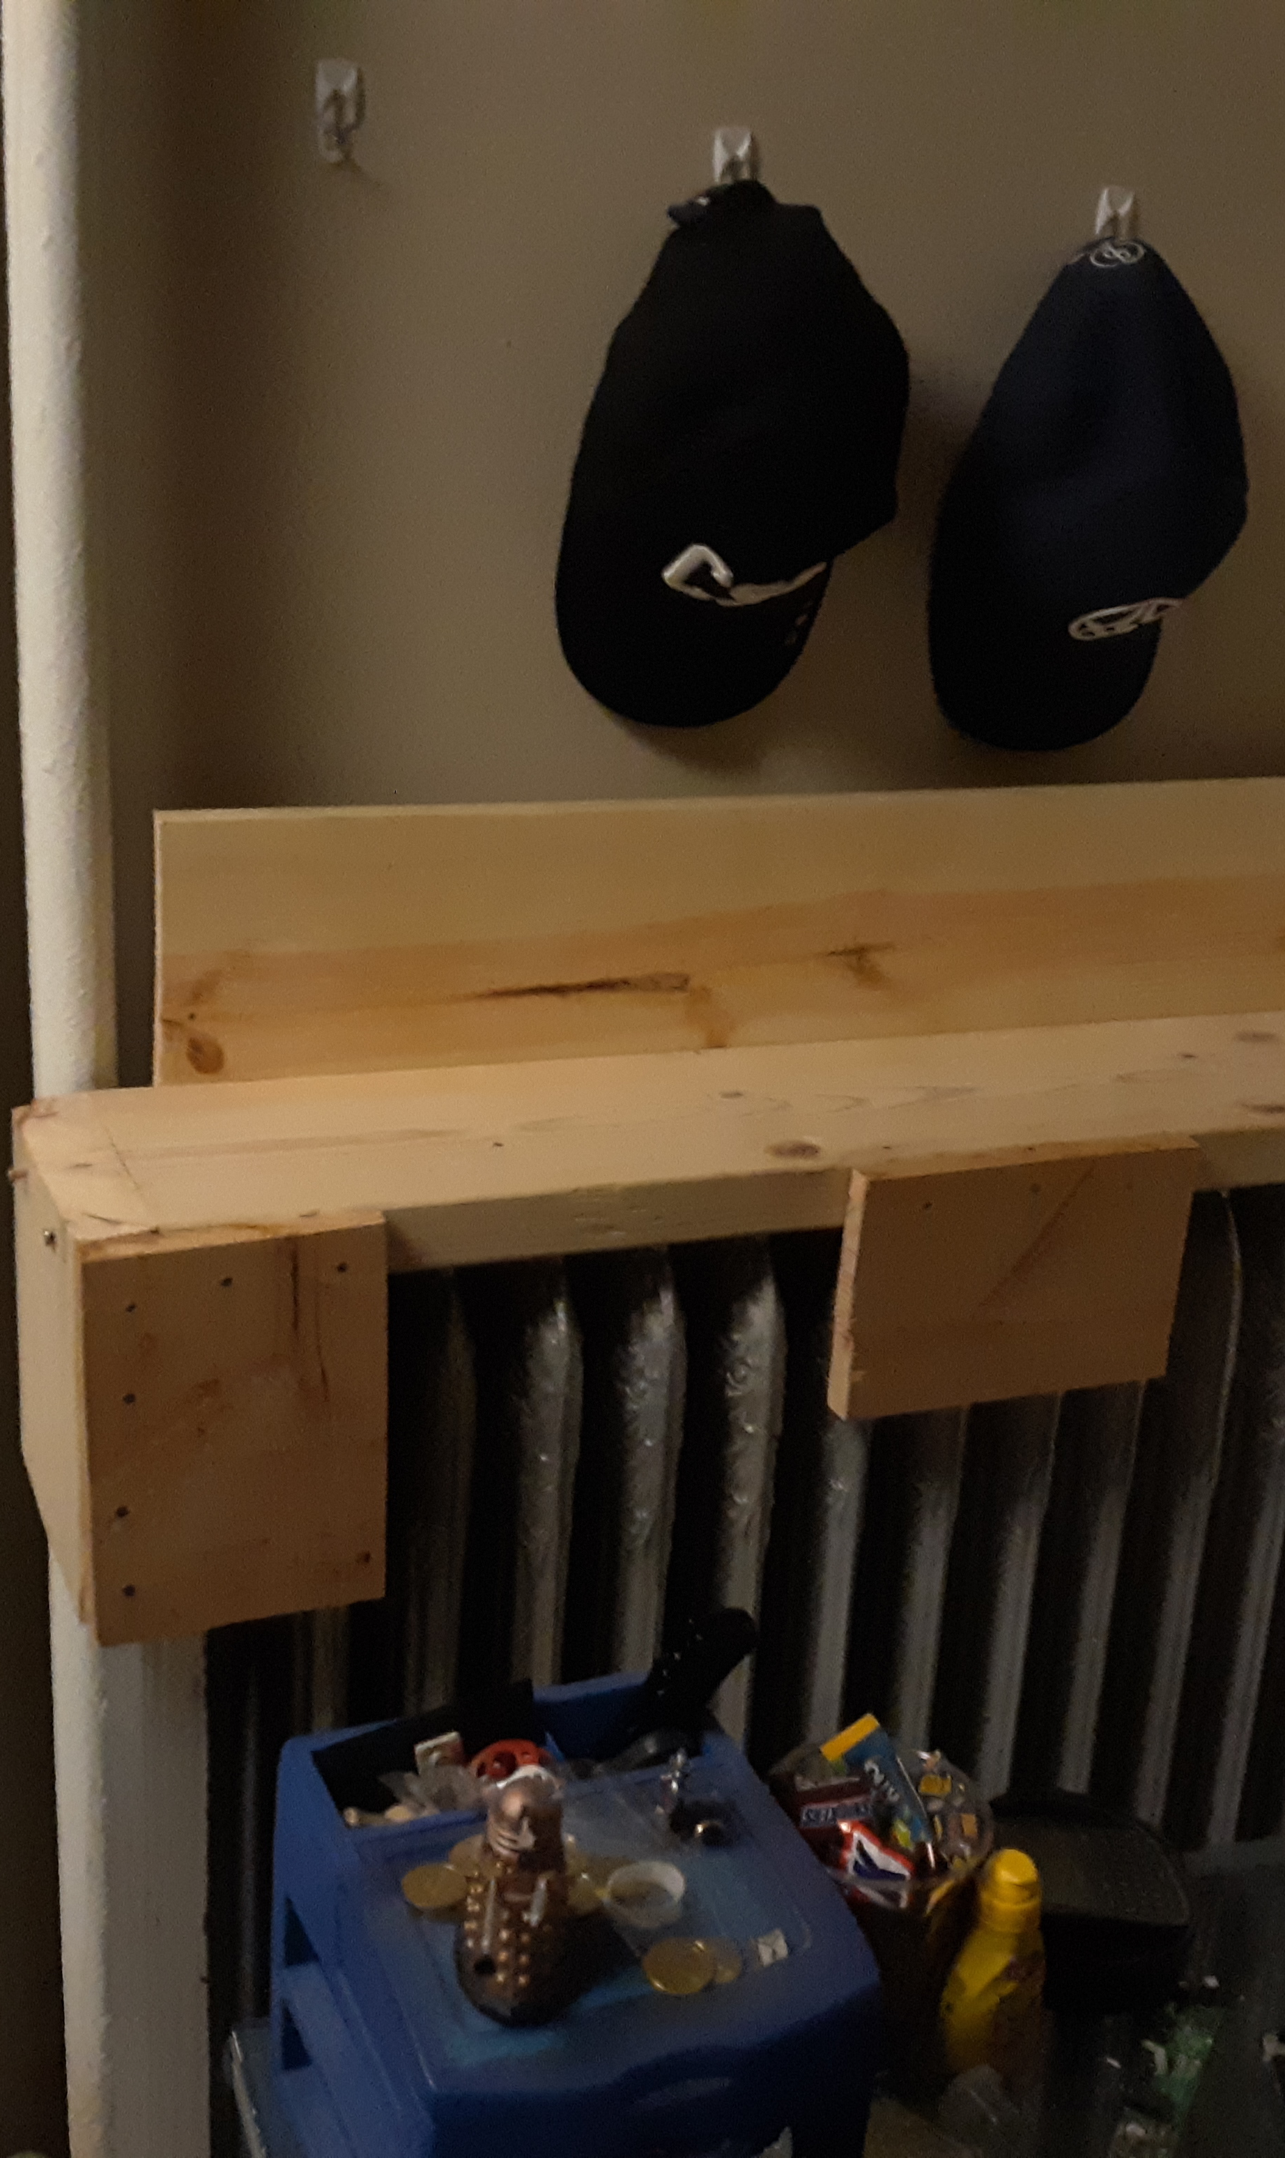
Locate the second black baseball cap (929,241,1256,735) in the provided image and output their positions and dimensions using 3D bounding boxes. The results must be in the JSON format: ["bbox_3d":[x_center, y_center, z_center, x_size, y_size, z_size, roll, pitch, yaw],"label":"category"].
[{"bbox_3d":[0.272,-0.342,1.391,0.170,0.288,0.120,-1,20,-22],"label":"second black baseball cap"}]

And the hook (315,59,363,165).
[{"bbox_3d":[-0.159,-0.503,1.211,0.022,0.050,0.018,-4,21,-21],"label":"hook"}]

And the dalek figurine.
[{"bbox_3d":[-0.042,0.292,0.860,0.049,0.091,0.060,4,20,2],"label":"dalek figurine"}]

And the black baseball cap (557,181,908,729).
[{"bbox_3d":[0.055,-0.342,1.300,0.172,0.287,0.120,-1,20,-22],"label":"black baseball cap"}]

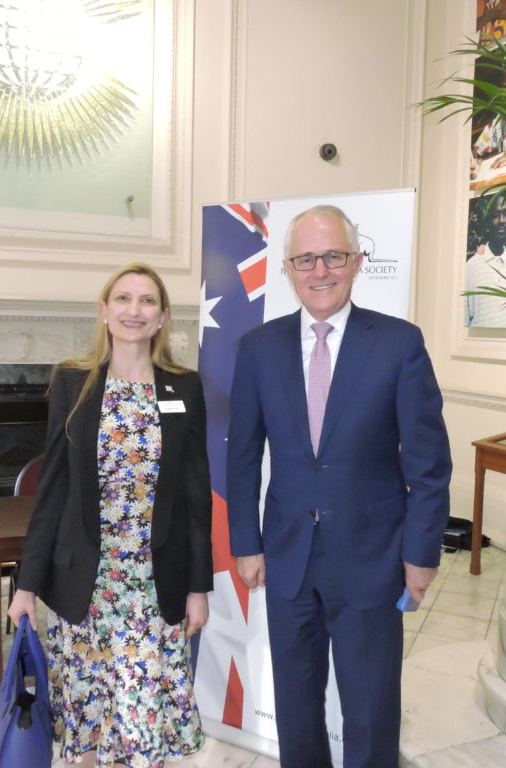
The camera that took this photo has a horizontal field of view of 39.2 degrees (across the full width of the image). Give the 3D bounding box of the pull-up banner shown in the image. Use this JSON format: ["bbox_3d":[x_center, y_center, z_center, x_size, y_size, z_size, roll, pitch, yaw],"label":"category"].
[{"bbox_3d":[0.133,0.346,2.526,0.820,2.000,0.150,4,5,28],"label":"pull-up banner"}]

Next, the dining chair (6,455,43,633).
[{"bbox_3d":[-0.858,0.812,3.333,0.465,0.895,0.575,-1,5,-26],"label":"dining chair"}]

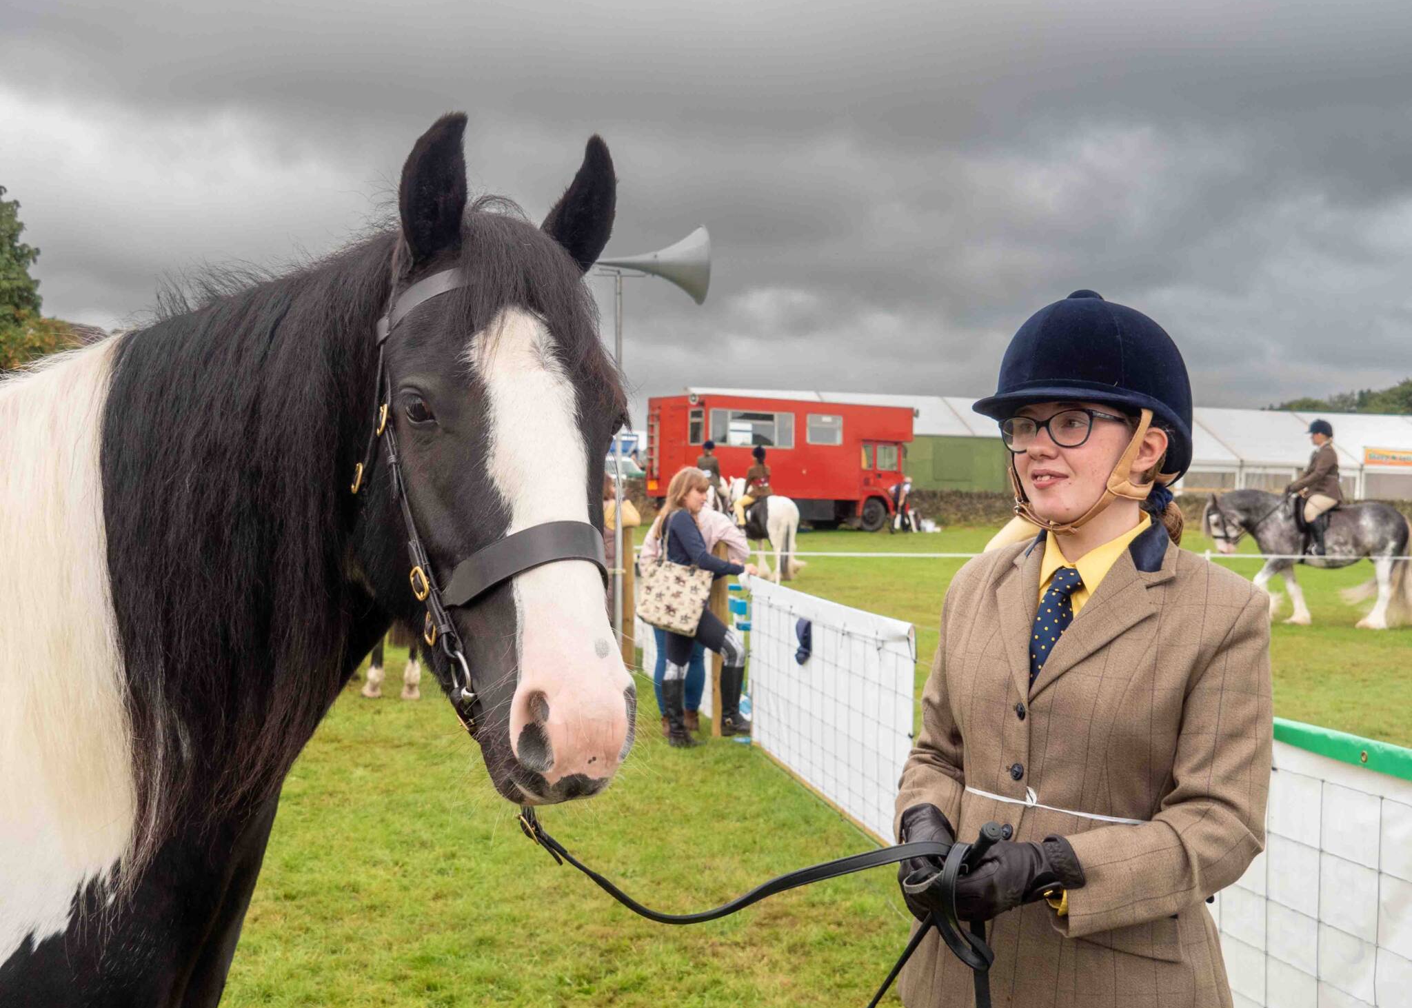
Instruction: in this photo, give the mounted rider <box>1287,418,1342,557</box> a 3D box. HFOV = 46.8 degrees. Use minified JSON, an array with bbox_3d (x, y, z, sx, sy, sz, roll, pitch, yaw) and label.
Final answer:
[{"bbox_3d":[6.488,-0.176,17.400,0.600,1.430,0.570,1,1,16],"label":"mounted rider"}]

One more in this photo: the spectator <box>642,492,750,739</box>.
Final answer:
[{"bbox_3d":[-0.071,0.635,10.050,0.580,1.530,0.500,0,1,-28],"label":"spectator"}]

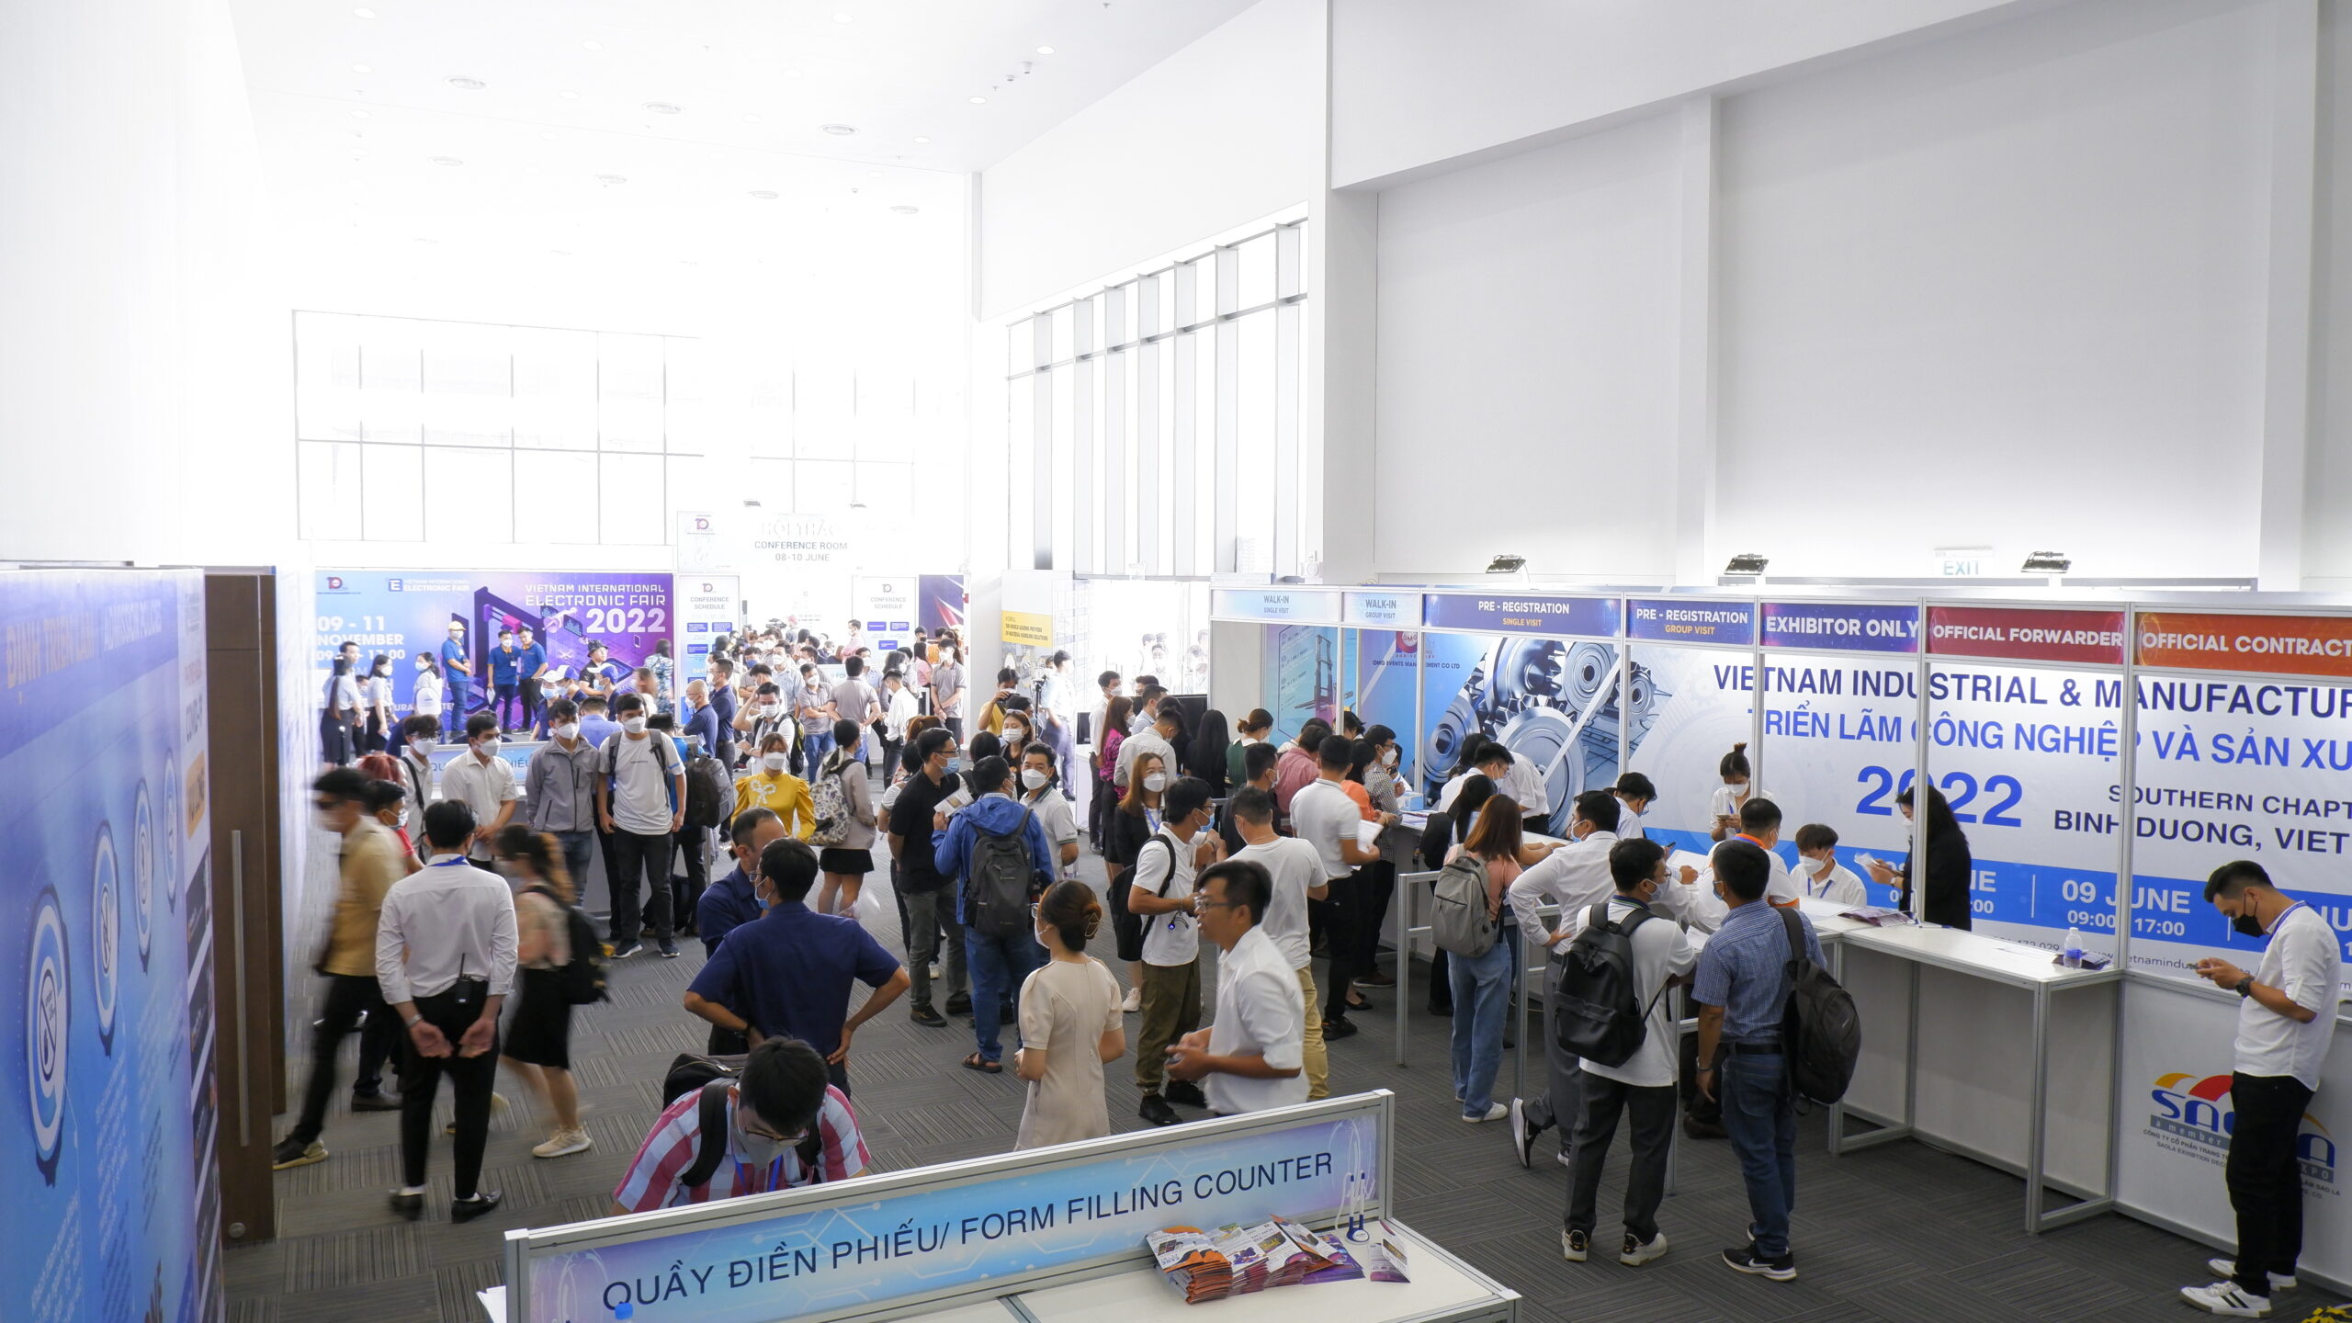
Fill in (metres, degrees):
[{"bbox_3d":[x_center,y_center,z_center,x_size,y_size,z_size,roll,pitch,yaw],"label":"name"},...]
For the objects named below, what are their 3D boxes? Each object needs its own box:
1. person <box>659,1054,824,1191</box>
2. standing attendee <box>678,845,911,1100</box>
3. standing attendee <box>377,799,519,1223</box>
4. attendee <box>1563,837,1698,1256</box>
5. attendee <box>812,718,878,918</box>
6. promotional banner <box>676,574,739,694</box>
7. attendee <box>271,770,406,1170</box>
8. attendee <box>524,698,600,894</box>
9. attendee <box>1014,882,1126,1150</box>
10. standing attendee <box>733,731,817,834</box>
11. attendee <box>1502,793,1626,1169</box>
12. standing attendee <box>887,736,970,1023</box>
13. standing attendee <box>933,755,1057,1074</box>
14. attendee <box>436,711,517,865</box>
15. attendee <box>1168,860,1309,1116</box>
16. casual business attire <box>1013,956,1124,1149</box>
[{"bbox_3d":[-1.042,1.647,3.620,0.600,1.530,0.700,-1,3,-20],"label":"person"},{"bbox_3d":[-1.339,1.469,5.231,0.760,1.700,0.400,-1,3,-20],"label":"standing attendee"},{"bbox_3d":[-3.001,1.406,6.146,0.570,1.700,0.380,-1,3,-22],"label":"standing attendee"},{"bbox_3d":[1.770,1.536,5.919,0.500,1.670,0.470,2,4,34],"label":"attendee"},{"bbox_3d":[-2.370,1.209,10.752,0.460,1.580,0.440,-4,5,-45],"label":"attendee"},{"bbox_3d":[-7.863,-0.202,25.274,0.980,2.477,0.050,-2,4,-28],"label":"promotional banner"},{"bbox_3d":[-3.759,1.356,6.836,0.750,1.710,0.520,-1,4,-25],"label":"attendee"},{"bbox_3d":[-4.541,1.136,11.148,0.520,1.690,0.340,-2,4,-34],"label":"attendee"},{"bbox_3d":[-0.376,1.566,5.402,0.430,1.570,0.360,-2,4,-24],"label":"attendee"},{"bbox_3d":[-2.480,1.226,9.281,0.480,1.570,0.320,-1,3,-13],"label":"standing attendee"},{"bbox_3d":[1.750,1.409,6.629,0.600,1.650,0.500,-4,5,-44],"label":"attendee"},{"bbox_3d":[-1.442,1.256,8.925,0.340,1.710,0.470,2,4,30],"label":"standing attendee"},{"bbox_3d":[-0.975,1.349,8.048,0.600,1.690,0.500,-1,4,-7],"label":"standing attendee"},{"bbox_3d":[-4.340,1.158,9.359,0.460,1.680,0.320,-3,5,-42],"label":"attendee"},{"bbox_3d":[0.201,1.512,5.048,0.480,1.690,0.460,0,4,-6],"label":"attendee"},{"bbox_3d":[-0.351,1.375,4.890,0.340,0.850,0.240,-2,4,-30],"label":"casual business attire"}]

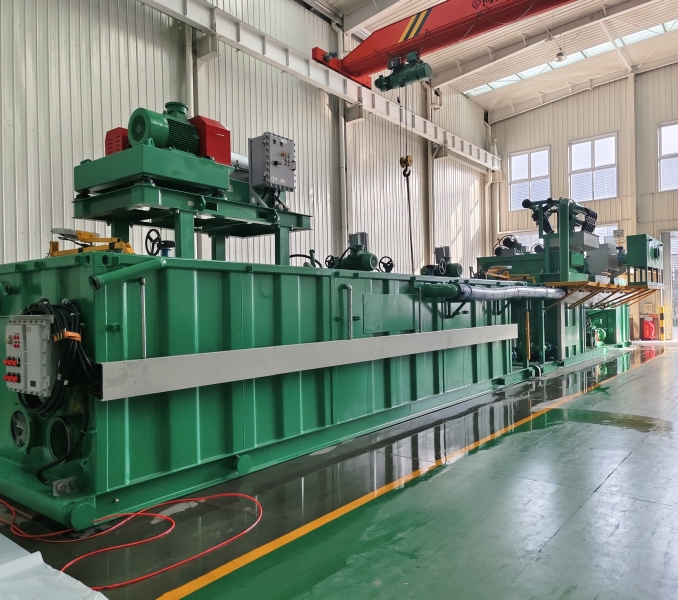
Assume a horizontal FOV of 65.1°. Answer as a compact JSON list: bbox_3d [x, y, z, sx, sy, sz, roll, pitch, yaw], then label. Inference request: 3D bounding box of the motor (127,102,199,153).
[{"bbox_3d":[-1.767,-1.736,5.450,0.407,0.559,0.627,-2,-1,39],"label":"motor"}]

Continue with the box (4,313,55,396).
[{"bbox_3d":[-2.409,0.437,4.297,0.774,0.613,0.277,-2,-1,39],"label":"box"}]

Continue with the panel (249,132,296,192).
[{"bbox_3d":[-0.815,-1.692,6.645,0.383,0.636,0.424,-2,-1,39],"label":"panel"}]

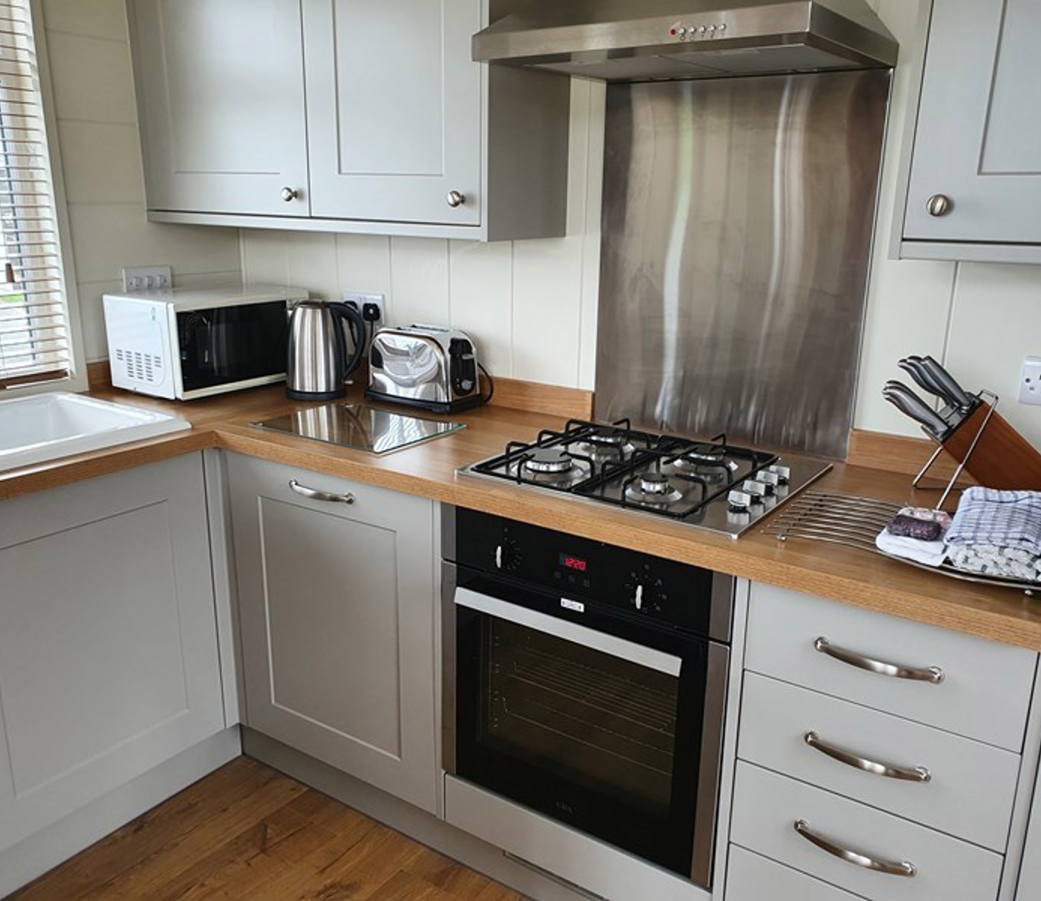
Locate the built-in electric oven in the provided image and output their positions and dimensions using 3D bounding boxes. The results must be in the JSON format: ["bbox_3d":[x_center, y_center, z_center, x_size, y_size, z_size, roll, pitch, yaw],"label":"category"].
[{"bbox_3d":[0.228,0.372,1.835,0.595,0.595,0.570,11,18,33],"label":"built-in electric oven"}]

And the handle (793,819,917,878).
[{"bbox_3d":[0.502,0.607,1.366,0.180,0.020,0.035,11,18,33],"label":"handle"}]

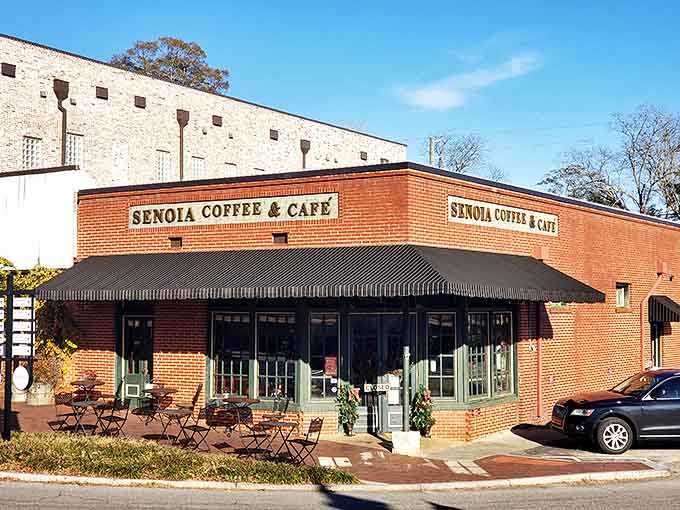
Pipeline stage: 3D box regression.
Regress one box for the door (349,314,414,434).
[{"bbox_3d":[0.859,2.464,21.150,1.380,2.470,0.100,1,-3,-9],"label":"door"}]

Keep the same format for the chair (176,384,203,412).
[{"bbox_3d":[-3.212,3.191,21.800,0.520,0.840,0.420,0,-2,-13],"label":"chair"}]

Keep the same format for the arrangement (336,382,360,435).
[{"bbox_3d":[0.177,3.207,21.300,0.480,1.080,0.480,0,-2,0],"label":"arrangement"}]

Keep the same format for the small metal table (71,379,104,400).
[{"bbox_3d":[-5.265,3.023,21.300,0.700,0.710,0.700,-2,-3,33],"label":"small metal table"}]

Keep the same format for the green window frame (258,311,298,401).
[{"bbox_3d":[-1.325,2.172,21.841,1.055,1.862,0.100,-2,-3,30],"label":"green window frame"}]

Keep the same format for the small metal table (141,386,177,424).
[{"bbox_3d":[-3.728,3.171,21.100,0.720,0.710,0.720,0,-3,0],"label":"small metal table"}]

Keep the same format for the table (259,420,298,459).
[{"bbox_3d":[-1.159,3.545,19.500,0.700,0.680,0.700,0,-2,0],"label":"table"}]

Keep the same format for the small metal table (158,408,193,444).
[{"bbox_3d":[-3.336,3.485,20.700,0.700,0.680,0.700,0,-2,0],"label":"small metal table"}]

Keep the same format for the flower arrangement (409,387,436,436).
[{"bbox_3d":[1.704,3.194,20.850,0.520,1.030,0.500,1,-3,-9],"label":"flower arrangement"}]

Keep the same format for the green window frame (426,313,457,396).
[{"bbox_3d":[2.107,2.086,21.200,0.630,1.790,0.120,1,-3,-9],"label":"green window frame"}]

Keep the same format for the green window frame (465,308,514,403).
[{"bbox_3d":[3.369,2.252,22.922,0.100,1.943,2.097,-2,-3,37],"label":"green window frame"}]

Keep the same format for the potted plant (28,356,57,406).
[{"bbox_3d":[-6.873,2.899,23.600,0.700,1.190,0.700,0,-2,0],"label":"potted plant"}]

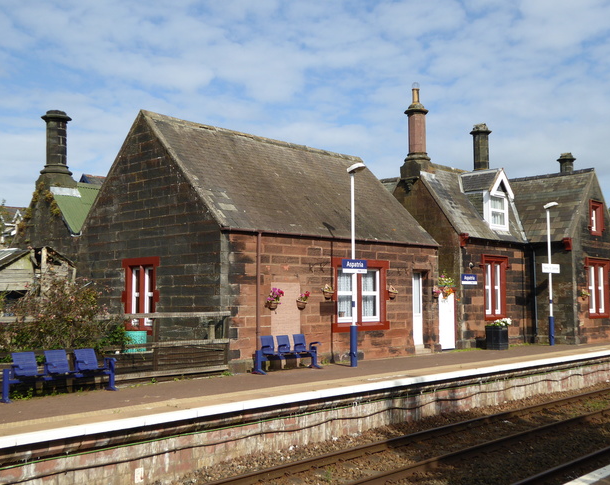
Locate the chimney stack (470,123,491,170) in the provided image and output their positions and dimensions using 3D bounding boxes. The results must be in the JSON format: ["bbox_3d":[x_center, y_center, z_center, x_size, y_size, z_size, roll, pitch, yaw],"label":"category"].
[{"bbox_3d":[7.870,-4.188,30.777,0.880,2.200,0.880,4,-6,-45],"label":"chimney stack"}]

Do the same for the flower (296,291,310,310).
[{"bbox_3d":[-0.043,1.649,19.642,0.310,0.530,0.250,4,-6,-44],"label":"flower"}]

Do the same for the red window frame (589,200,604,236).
[{"bbox_3d":[12.446,-1.012,29.538,1.420,1.500,0.200,4,-6,-45],"label":"red window frame"}]

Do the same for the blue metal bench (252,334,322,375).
[{"bbox_3d":[-0.415,2.995,18.664,2.140,0.930,0.600,4,-6,-44],"label":"blue metal bench"}]

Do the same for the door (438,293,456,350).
[{"bbox_3d":[5.066,2.793,24.525,1.030,2.020,0.080,4,-6,-45],"label":"door"}]

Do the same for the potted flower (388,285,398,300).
[{"bbox_3d":[2.879,1.627,22.473,0.270,0.460,0.220,4,-6,-44],"label":"potted flower"}]

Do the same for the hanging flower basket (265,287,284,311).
[{"bbox_3d":[-0.833,1.543,18.862,0.430,0.640,0.320,4,-6,-44],"label":"hanging flower basket"}]

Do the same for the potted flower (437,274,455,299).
[{"bbox_3d":[5.016,1.553,24.454,0.900,0.860,0.340,4,-6,-45],"label":"potted flower"}]

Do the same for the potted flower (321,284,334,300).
[{"bbox_3d":[0.663,1.479,20.350,0.320,0.430,0.240,4,-6,-44],"label":"potted flower"}]

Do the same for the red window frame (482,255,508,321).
[{"bbox_3d":[7.356,1.740,26.702,1.900,2.460,0.200,4,-6,-45],"label":"red window frame"}]

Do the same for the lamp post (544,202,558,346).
[{"bbox_3d":[9.574,1.182,26.782,0.280,5.580,0.500,4,-6,-45],"label":"lamp post"}]

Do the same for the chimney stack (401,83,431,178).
[{"bbox_3d":[4.416,-4.373,27.206,0.950,3.900,0.950,4,-6,-45],"label":"chimney stack"}]

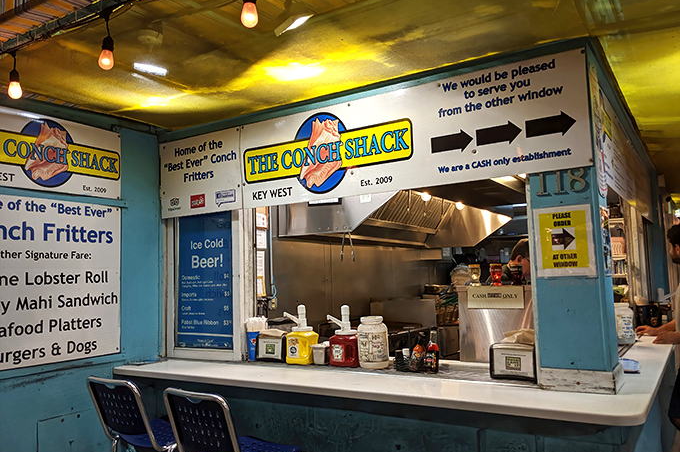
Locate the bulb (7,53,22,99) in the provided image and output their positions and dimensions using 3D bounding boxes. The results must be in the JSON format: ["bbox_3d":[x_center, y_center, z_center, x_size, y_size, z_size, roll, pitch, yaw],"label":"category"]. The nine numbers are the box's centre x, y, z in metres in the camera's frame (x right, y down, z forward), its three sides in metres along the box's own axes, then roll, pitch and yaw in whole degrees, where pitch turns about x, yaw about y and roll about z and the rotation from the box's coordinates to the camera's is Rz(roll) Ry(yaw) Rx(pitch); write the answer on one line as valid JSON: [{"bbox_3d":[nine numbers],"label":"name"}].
[{"bbox_3d":[-1.165,-0.537,1.900,0.047,0.166,0.047,-5,-5,31],"label":"bulb"}]

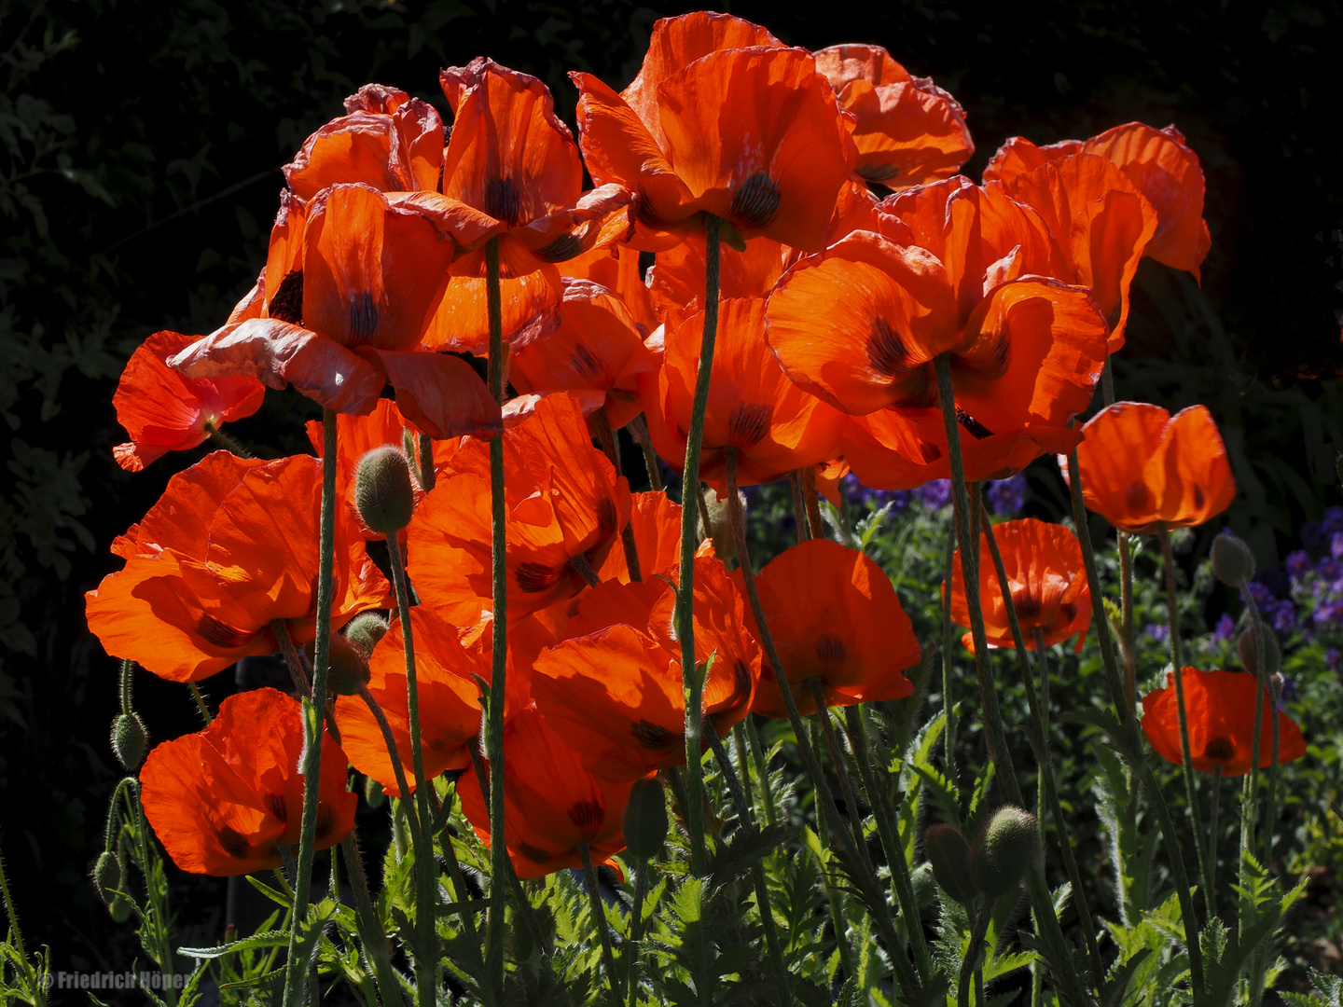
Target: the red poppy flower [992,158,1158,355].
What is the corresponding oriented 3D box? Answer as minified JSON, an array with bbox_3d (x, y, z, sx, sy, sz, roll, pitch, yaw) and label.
[{"bbox_3d":[0.198,-0.124,2.520,0.092,0.098,0.092,-10,-7,-36],"label":"red poppy flower"}]

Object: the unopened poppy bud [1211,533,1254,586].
[{"bbox_3d":[0.318,0.032,2.900,0.025,0.031,0.025,-15,0,0],"label":"unopened poppy bud"}]

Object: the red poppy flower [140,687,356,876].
[{"bbox_3d":[-0.207,0.136,2.500,0.106,0.088,0.102,-14,-9,-2],"label":"red poppy flower"}]

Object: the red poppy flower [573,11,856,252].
[{"bbox_3d":[0.020,-0.176,2.420,0.132,0.108,0.125,0,-9,0],"label":"red poppy flower"}]

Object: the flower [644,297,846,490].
[{"bbox_3d":[0.036,-0.054,2.520,0.100,0.085,0.098,0,-18,0],"label":"flower"}]

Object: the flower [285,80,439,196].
[{"bbox_3d":[-0.148,-0.174,2.520,0.090,0.075,0.088,0,0,-30],"label":"flower"}]

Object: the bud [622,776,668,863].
[{"bbox_3d":[-0.012,0.148,2.400,0.021,0.038,0.021,2,2,0],"label":"bud"}]

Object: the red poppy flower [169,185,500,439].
[{"bbox_3d":[-0.156,-0.089,2.370,0.152,0.117,0.138,0,0,-11],"label":"red poppy flower"}]

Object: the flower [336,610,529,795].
[{"bbox_3d":[-0.115,0.096,2.460,0.093,0.082,0.088,-13,-22,-23],"label":"flower"}]

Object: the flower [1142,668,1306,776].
[{"bbox_3d":[0.307,0.122,2.850,0.091,0.060,0.085,0,-6,0],"label":"flower"}]

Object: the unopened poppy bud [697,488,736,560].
[{"bbox_3d":[0.028,0.011,2.850,0.026,0.040,0.026,0,2,0],"label":"unopened poppy bud"}]

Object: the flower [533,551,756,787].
[{"bbox_3d":[-0.013,0.081,2.480,0.110,0.104,0.106,-11,-9,-2],"label":"flower"}]

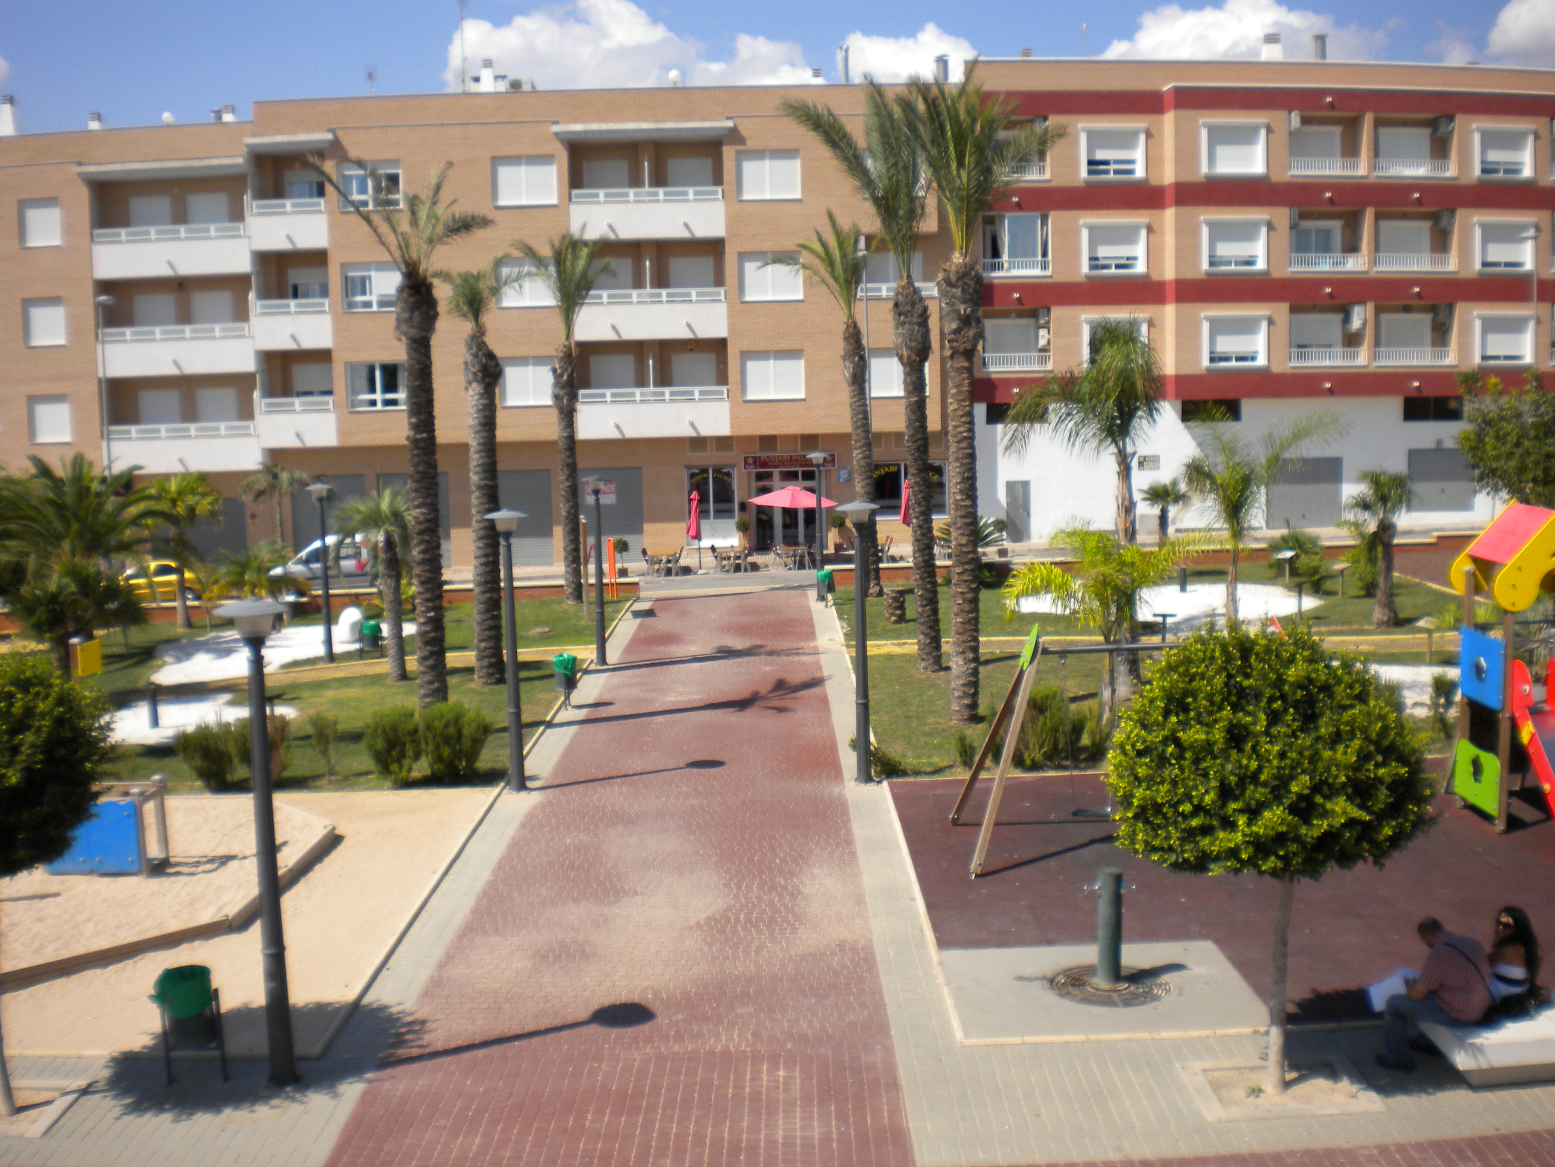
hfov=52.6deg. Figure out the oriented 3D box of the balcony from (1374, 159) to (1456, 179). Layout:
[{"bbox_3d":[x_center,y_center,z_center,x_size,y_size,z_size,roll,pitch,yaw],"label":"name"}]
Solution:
[{"bbox_3d":[20.250,-13.256,50.594,2.620,0.600,1.000,-2,7,-6],"label":"balcony"}]

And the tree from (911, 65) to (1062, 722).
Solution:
[{"bbox_3d":[3.194,-2.851,24.246,2.350,9.900,2.350,-1,5,0],"label":"tree"}]

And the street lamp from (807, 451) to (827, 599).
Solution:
[{"bbox_3d":[1.034,-1.469,40.246,0.560,3.700,0.560,-1,5,0],"label":"street lamp"}]

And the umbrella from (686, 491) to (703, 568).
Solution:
[{"bbox_3d":[-2.251,-1.533,45.964,0.460,2.334,0.460,-1,6,0],"label":"umbrella"}]

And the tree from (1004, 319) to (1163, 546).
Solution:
[{"bbox_3d":[5.301,-1.293,26.199,2.650,6.117,2.650,-1,6,0],"label":"tree"}]

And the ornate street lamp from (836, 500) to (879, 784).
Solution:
[{"bbox_3d":[1.056,0.795,21.109,0.560,3.790,0.560,-1,7,0],"label":"ornate street lamp"}]

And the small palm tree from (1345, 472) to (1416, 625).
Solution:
[{"bbox_3d":[12.761,-0.746,33.239,1.500,3.300,1.500,-1,7,0],"label":"small palm tree"}]

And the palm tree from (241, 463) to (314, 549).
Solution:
[{"bbox_3d":[-11.652,-0.952,37.102,1.903,3.741,1.903,-1,7,0],"label":"palm tree"}]

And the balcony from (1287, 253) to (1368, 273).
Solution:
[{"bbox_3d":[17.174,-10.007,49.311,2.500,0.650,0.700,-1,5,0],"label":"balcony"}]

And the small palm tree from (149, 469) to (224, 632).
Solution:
[{"bbox_3d":[-13.980,-0.776,36.920,1.900,3.665,1.900,-1,6,0],"label":"small palm tree"}]

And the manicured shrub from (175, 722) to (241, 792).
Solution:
[{"bbox_3d":[-7.915,2.406,22.145,0.920,0.800,0.880,-1,7,0],"label":"manicured shrub"}]

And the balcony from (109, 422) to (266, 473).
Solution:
[{"bbox_3d":[-18.041,-4.180,48.340,4.800,1.480,1.300,-1,6,0],"label":"balcony"}]

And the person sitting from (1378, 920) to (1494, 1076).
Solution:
[{"bbox_3d":[4.645,2.946,11.222,0.850,1.160,0.580,4,8,42],"label":"person sitting"}]

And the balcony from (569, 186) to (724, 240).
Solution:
[{"bbox_3d":[-3.986,-11.407,48.862,4.750,1.546,1.300,-1,7,-1],"label":"balcony"}]

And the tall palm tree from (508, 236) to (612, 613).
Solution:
[{"bbox_3d":[-5.219,-4.031,39.082,2.448,9.255,2.448,-1,7,0],"label":"tall palm tree"}]

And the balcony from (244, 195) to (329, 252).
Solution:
[{"bbox_3d":[-14.873,-10.973,48.381,2.471,1.549,1.300,-1,7,-1],"label":"balcony"}]

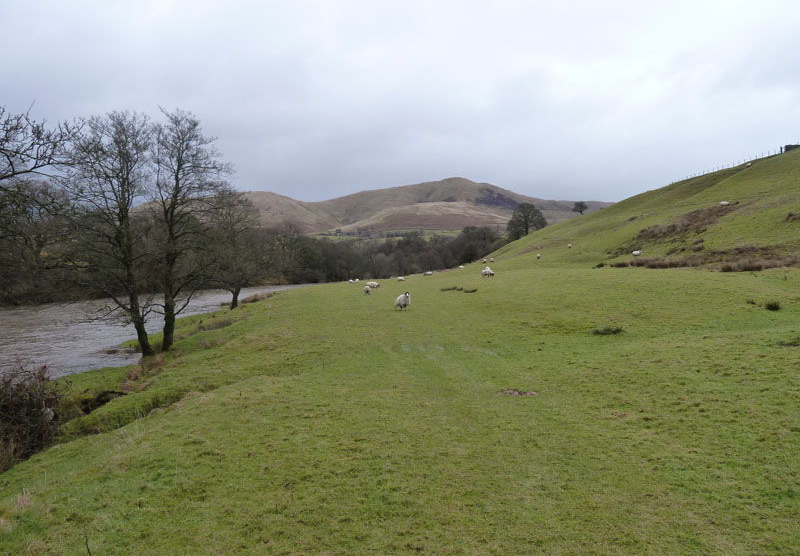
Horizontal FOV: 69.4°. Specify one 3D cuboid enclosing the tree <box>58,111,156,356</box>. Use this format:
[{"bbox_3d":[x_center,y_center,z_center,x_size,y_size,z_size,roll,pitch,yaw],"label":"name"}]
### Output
[{"bbox_3d":[-11.137,-1.713,22.000,3.800,9.400,3.600,0,0,0],"label":"tree"}]

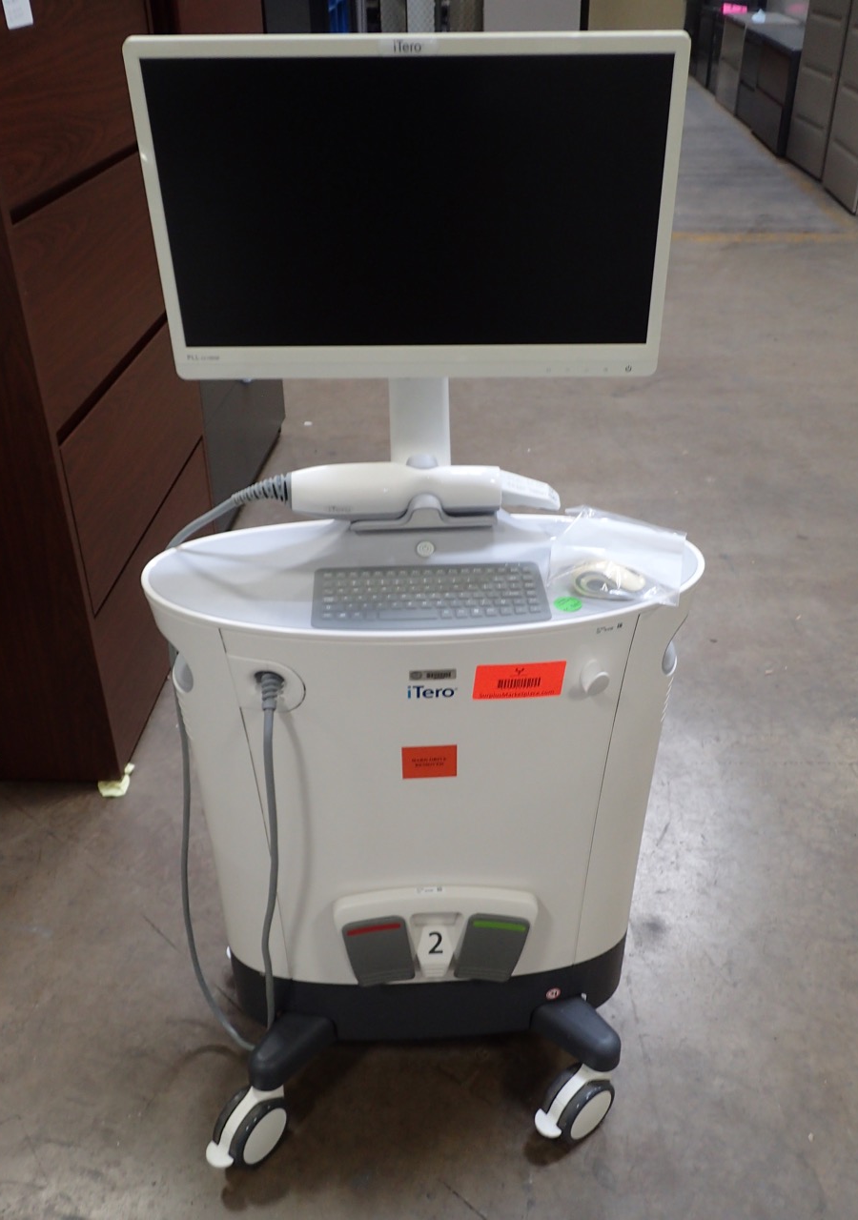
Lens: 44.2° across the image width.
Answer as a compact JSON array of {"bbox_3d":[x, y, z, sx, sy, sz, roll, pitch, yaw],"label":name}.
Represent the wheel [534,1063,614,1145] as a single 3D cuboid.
[{"bbox_3d":[0.197,0.674,1.451,0.115,0.110,0.062,-23,38,-32],"label":"wheel"}]

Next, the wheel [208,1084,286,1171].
[{"bbox_3d":[-0.247,0.695,1.425,0.062,0.110,0.115,22,38,33],"label":"wheel"}]

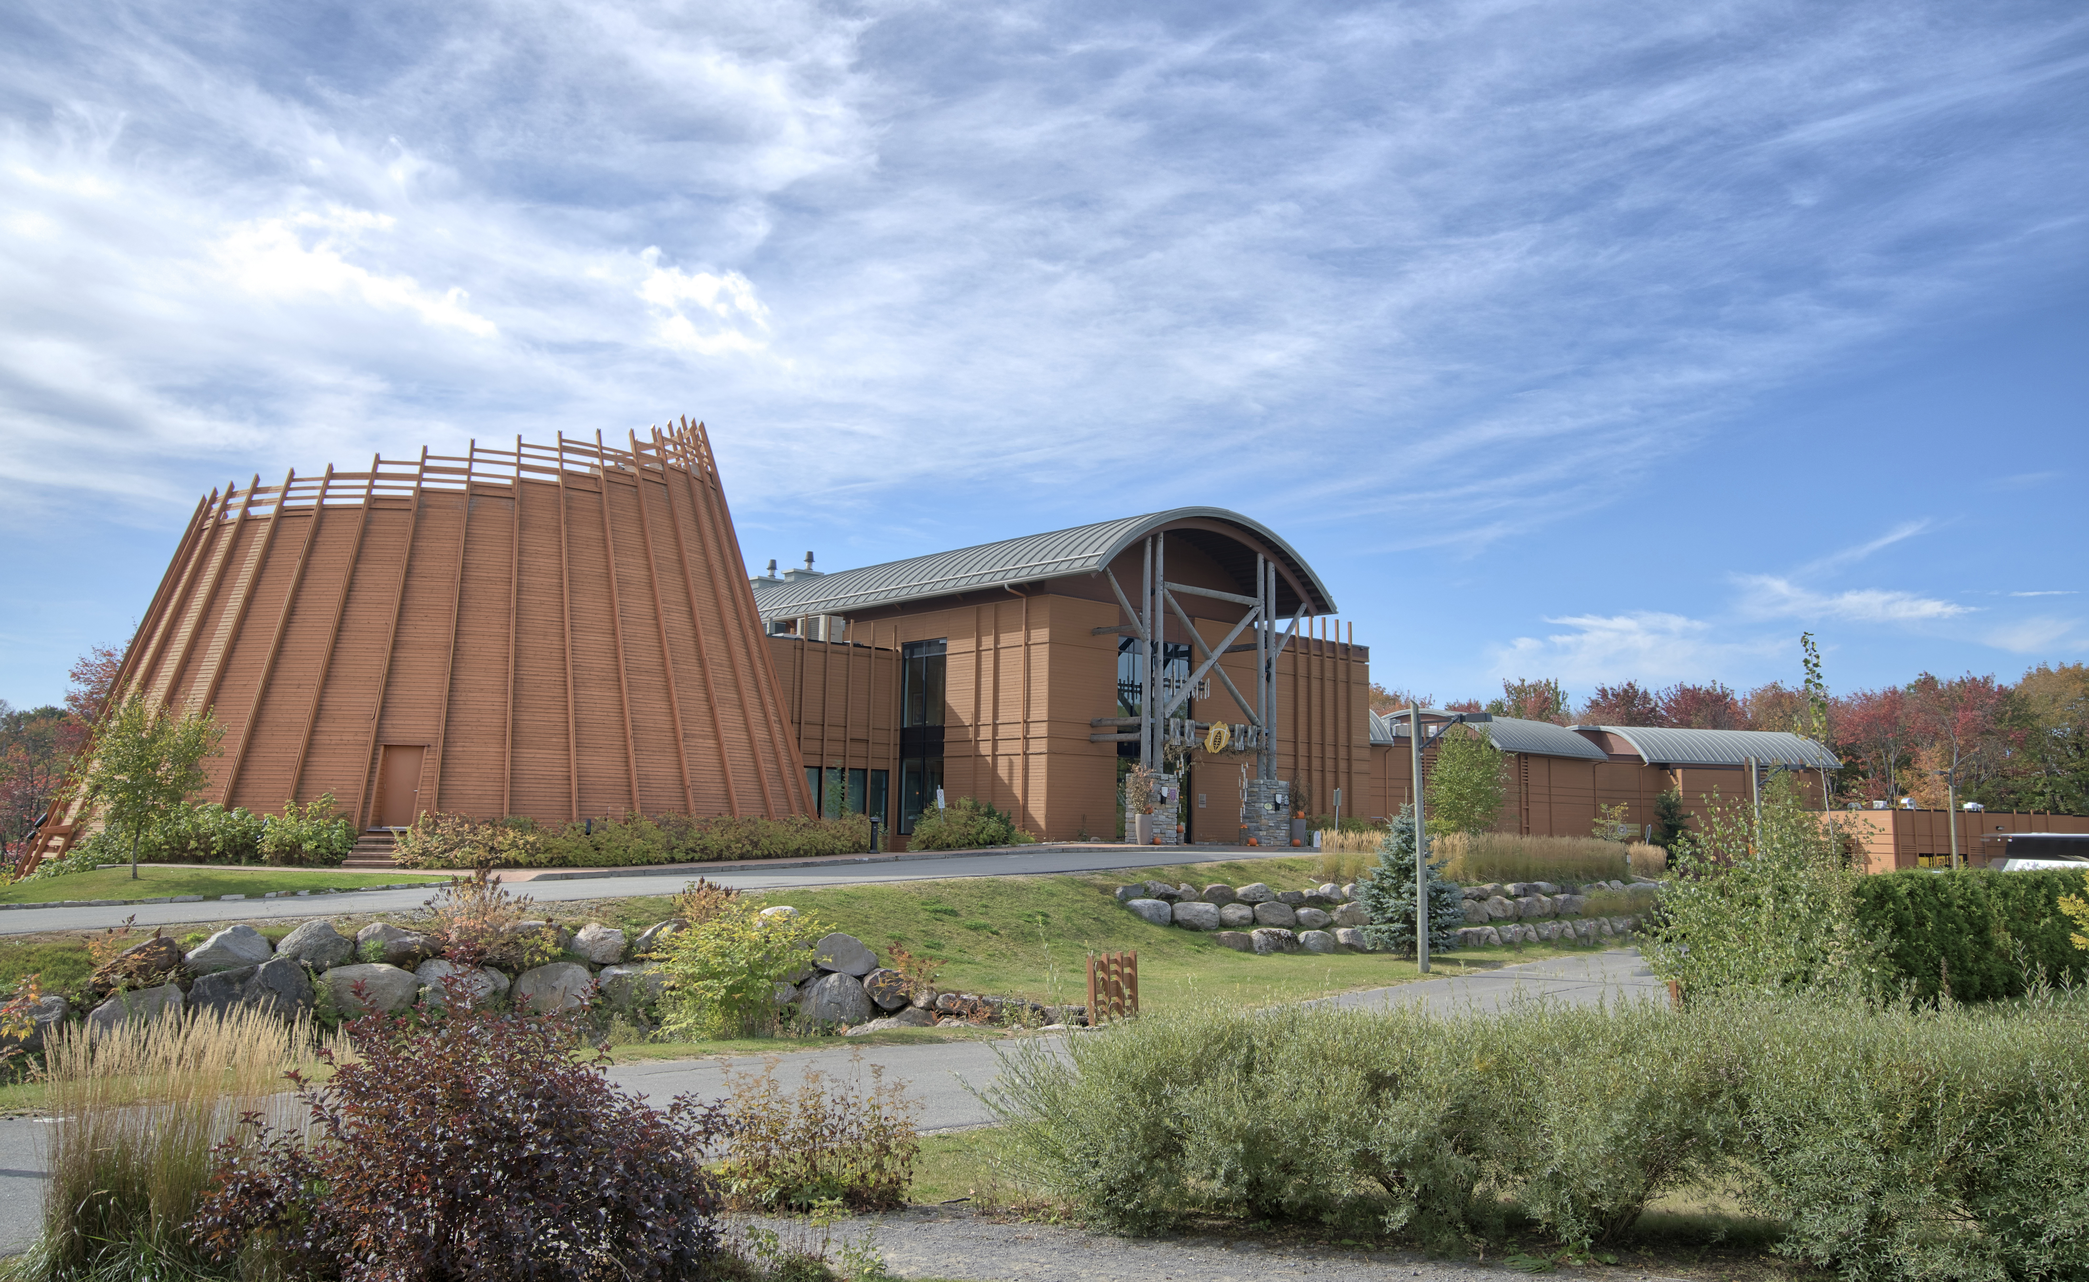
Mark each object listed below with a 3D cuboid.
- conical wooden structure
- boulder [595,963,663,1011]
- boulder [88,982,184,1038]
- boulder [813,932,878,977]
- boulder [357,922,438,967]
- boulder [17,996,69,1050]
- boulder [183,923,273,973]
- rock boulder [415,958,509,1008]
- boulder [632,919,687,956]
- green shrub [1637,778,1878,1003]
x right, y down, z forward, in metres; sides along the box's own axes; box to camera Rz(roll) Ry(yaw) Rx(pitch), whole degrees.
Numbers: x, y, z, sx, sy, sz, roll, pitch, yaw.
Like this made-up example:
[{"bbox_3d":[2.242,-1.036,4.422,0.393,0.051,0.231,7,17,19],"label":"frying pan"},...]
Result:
[{"bbox_3d":[-19.076,-0.244,52.721,23.600,15.200,23.600,3,-7,-20],"label":"conical wooden structure"},{"bbox_3d":[-5.619,4.693,21.200,0.910,0.620,0.750,2,-7,-7],"label":"boulder"},{"bbox_3d":[-10.270,4.231,17.700,1.100,0.750,0.800,4,-8,-25],"label":"boulder"},{"bbox_3d":[-2.720,4.291,21.400,0.900,0.620,0.720,4,-8,-25],"label":"boulder"},{"bbox_3d":[-8.837,4.157,21.400,1.090,0.590,0.850,2,-7,-11],"label":"boulder"},{"bbox_3d":[-9.986,3.811,15.600,0.600,0.570,0.500,5,-8,-32],"label":"boulder"},{"bbox_3d":[-9.418,3.573,18.100,1.000,0.600,0.750,4,-8,-25],"label":"boulder"},{"bbox_3d":[-7.771,4.561,20.900,1.220,0.650,0.850,2,-7,-10],"label":"rock boulder"},{"bbox_3d":[-5.371,4.163,21.900,0.800,0.520,0.650,2,-7,-7],"label":"boulder"},{"bbox_3d":[9.603,3.577,21.000,3.150,3.550,2.800,-2,-8,24],"label":"green shrub"}]

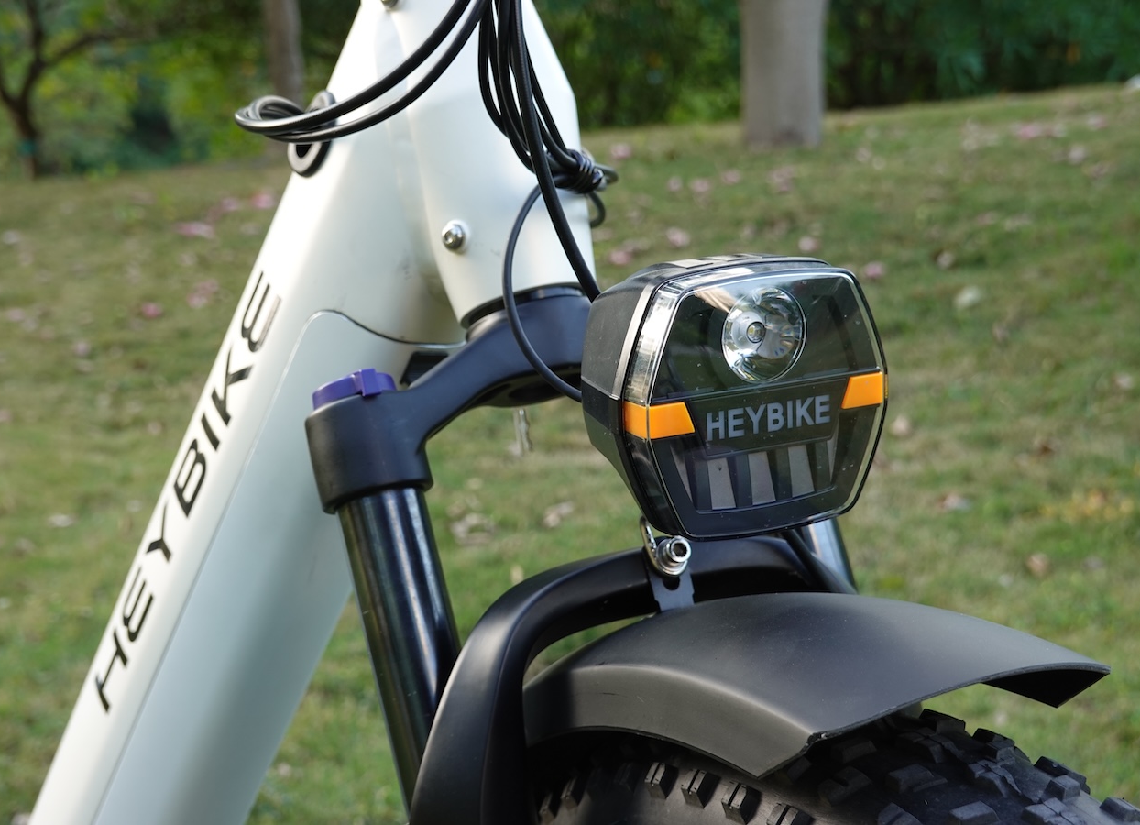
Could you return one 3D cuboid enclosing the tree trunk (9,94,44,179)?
[{"bbox_3d":[-4.120,-2.096,12.500,0.250,0.640,0.220,0,8,0],"label":"tree trunk"}]

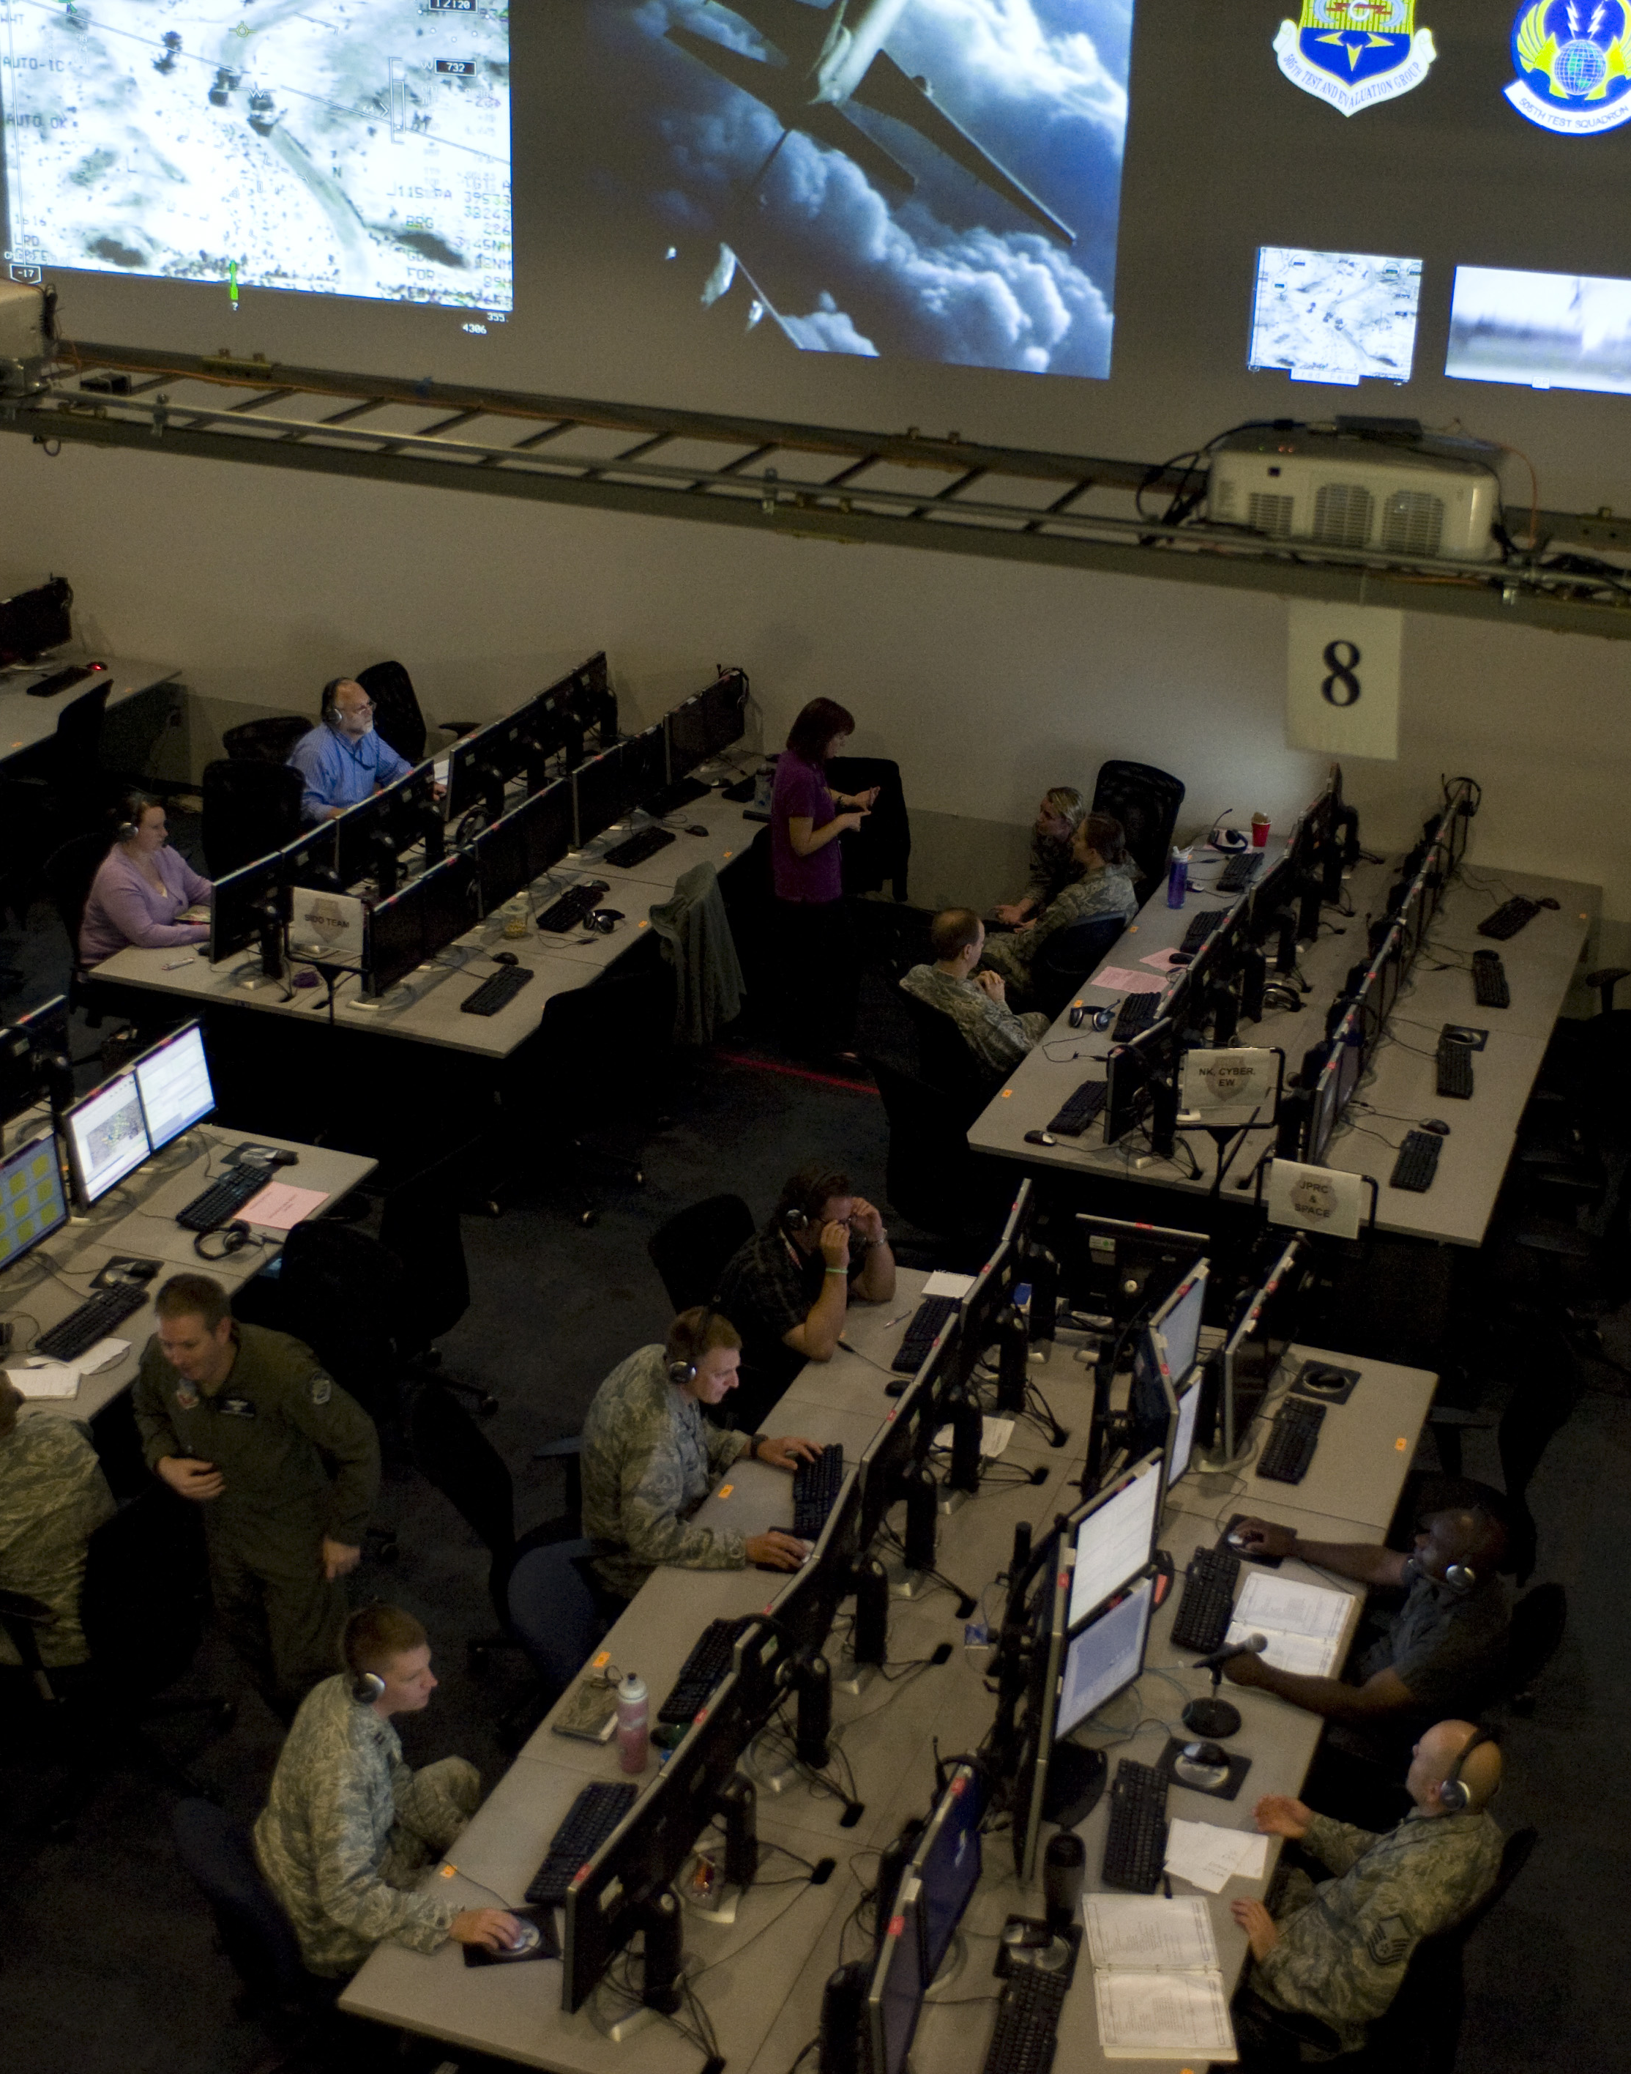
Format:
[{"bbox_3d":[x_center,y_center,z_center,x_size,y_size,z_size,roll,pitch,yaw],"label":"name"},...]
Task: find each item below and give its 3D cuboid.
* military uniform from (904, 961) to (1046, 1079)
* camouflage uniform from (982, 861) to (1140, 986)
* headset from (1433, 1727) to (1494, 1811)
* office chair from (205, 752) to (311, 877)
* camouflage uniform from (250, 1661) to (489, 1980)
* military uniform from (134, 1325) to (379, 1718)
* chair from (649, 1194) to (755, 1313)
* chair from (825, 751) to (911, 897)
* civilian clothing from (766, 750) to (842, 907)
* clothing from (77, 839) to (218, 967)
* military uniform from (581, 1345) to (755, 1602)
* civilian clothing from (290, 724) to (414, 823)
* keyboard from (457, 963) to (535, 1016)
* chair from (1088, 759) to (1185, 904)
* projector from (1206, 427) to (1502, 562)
[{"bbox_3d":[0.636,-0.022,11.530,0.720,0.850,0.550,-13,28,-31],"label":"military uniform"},{"bbox_3d":[1.058,-0.503,12.943,0.660,0.860,0.480,13,27,22],"label":"camouflage uniform"},{"bbox_3d":[1.481,1.655,6.621,0.100,0.200,0.190,15,26,27],"label":"headset"},{"bbox_3d":[-2.487,-0.798,13.599,0.660,1.040,0.660,10,25,17],"label":"office chair"},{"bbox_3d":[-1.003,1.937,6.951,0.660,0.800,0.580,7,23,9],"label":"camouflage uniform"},{"bbox_3d":[-1.570,1.351,8.207,0.640,1.360,0.500,22,30,37],"label":"military uniform"},{"bbox_3d":[-0.151,1.115,9.602,0.660,1.050,0.660,17,29,29],"label":"chair"},{"bbox_3d":[0.213,-0.874,14.171,0.620,1.050,0.620,-2,23,-11],"label":"chair"},{"bbox_3d":[-0.021,-0.904,12.623,0.310,0.630,0.440,5,24,7],"label":"civilian clothing"},{"bbox_3d":[-2.806,-0.539,12.194,0.650,0.640,0.520,10,25,17],"label":"clothing"},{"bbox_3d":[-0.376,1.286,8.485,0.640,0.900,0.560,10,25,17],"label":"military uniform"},{"bbox_3d":[-2.170,-1.086,13.831,0.550,0.700,0.540,10,24,16],"label":"civilian clothing"},{"bbox_3d":[-1.261,-0.183,11.769,0.147,0.032,0.450,10,26,16],"label":"keyboard"},{"bbox_3d":[1.288,-0.627,13.524,0.660,1.060,0.660,19,29,33],"label":"chair"},{"bbox_3d":[1.042,-1.031,5.551,0.500,0.180,0.420,10,24,16],"label":"projector"}]

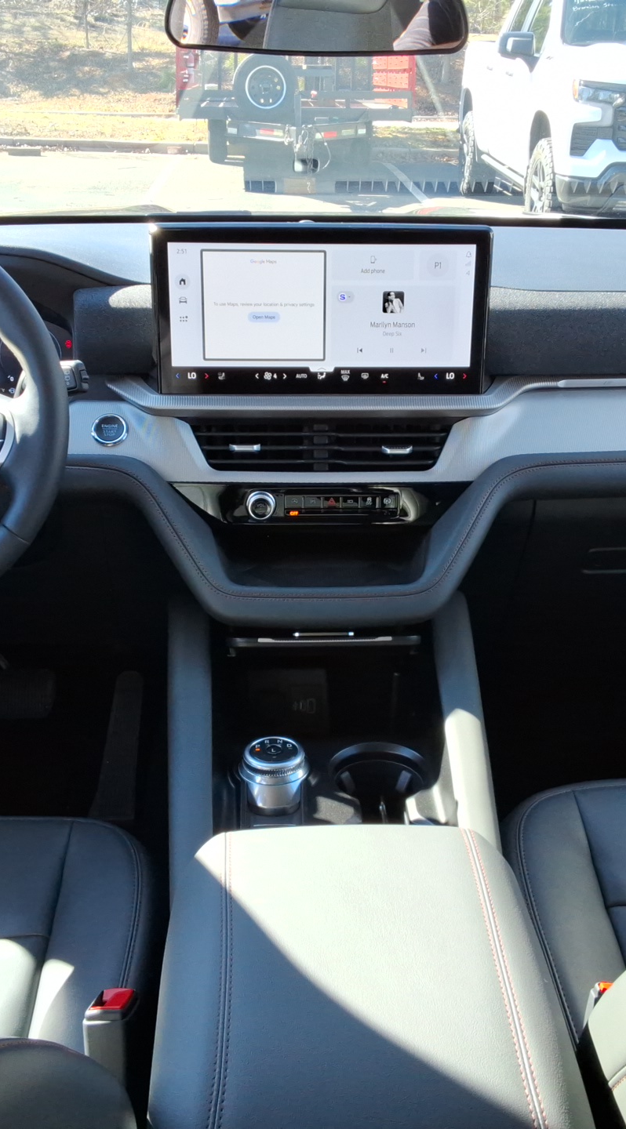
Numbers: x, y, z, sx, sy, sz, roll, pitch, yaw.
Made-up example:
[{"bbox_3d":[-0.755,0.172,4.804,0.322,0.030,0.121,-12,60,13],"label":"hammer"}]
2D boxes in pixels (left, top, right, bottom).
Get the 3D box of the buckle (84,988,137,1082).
[{"bbox_3d":[-0.145,0.357,0.888,0.032,0.085,0.041,3,16,7],"label":"buckle"}]

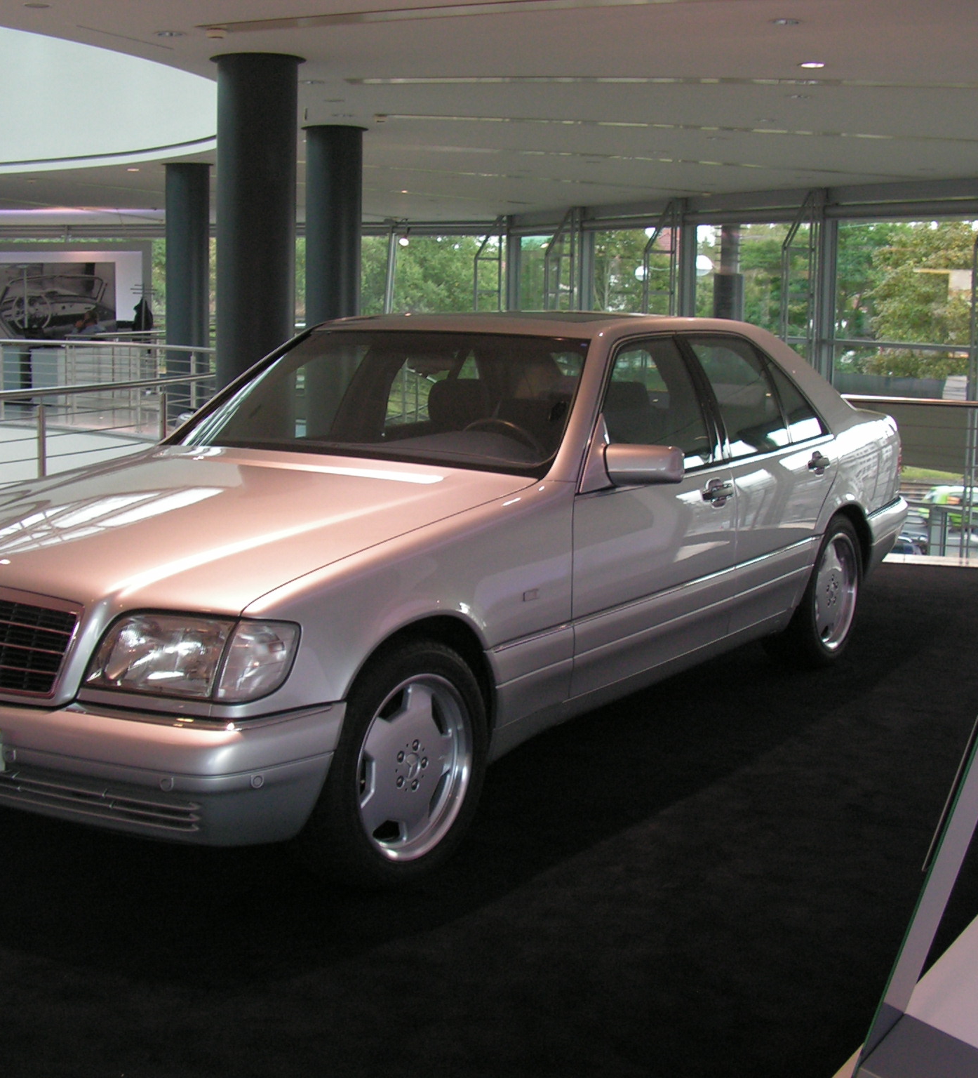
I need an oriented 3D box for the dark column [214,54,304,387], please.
[{"bbox_3d":[-1.514,-1.568,9.803,0.540,3.146,0.540,0,9,0],"label":"dark column"}]

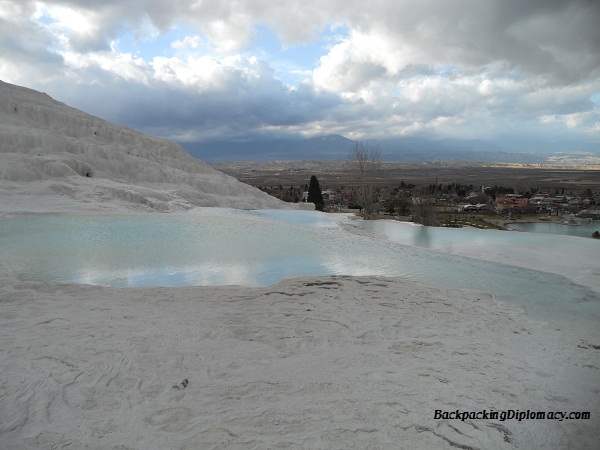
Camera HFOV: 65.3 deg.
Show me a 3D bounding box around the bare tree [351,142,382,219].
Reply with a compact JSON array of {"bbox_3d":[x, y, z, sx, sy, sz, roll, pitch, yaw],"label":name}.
[{"bbox_3d":[6.821,-4.564,48.000,3.200,7.700,3.200,0,9,0],"label":"bare tree"}]

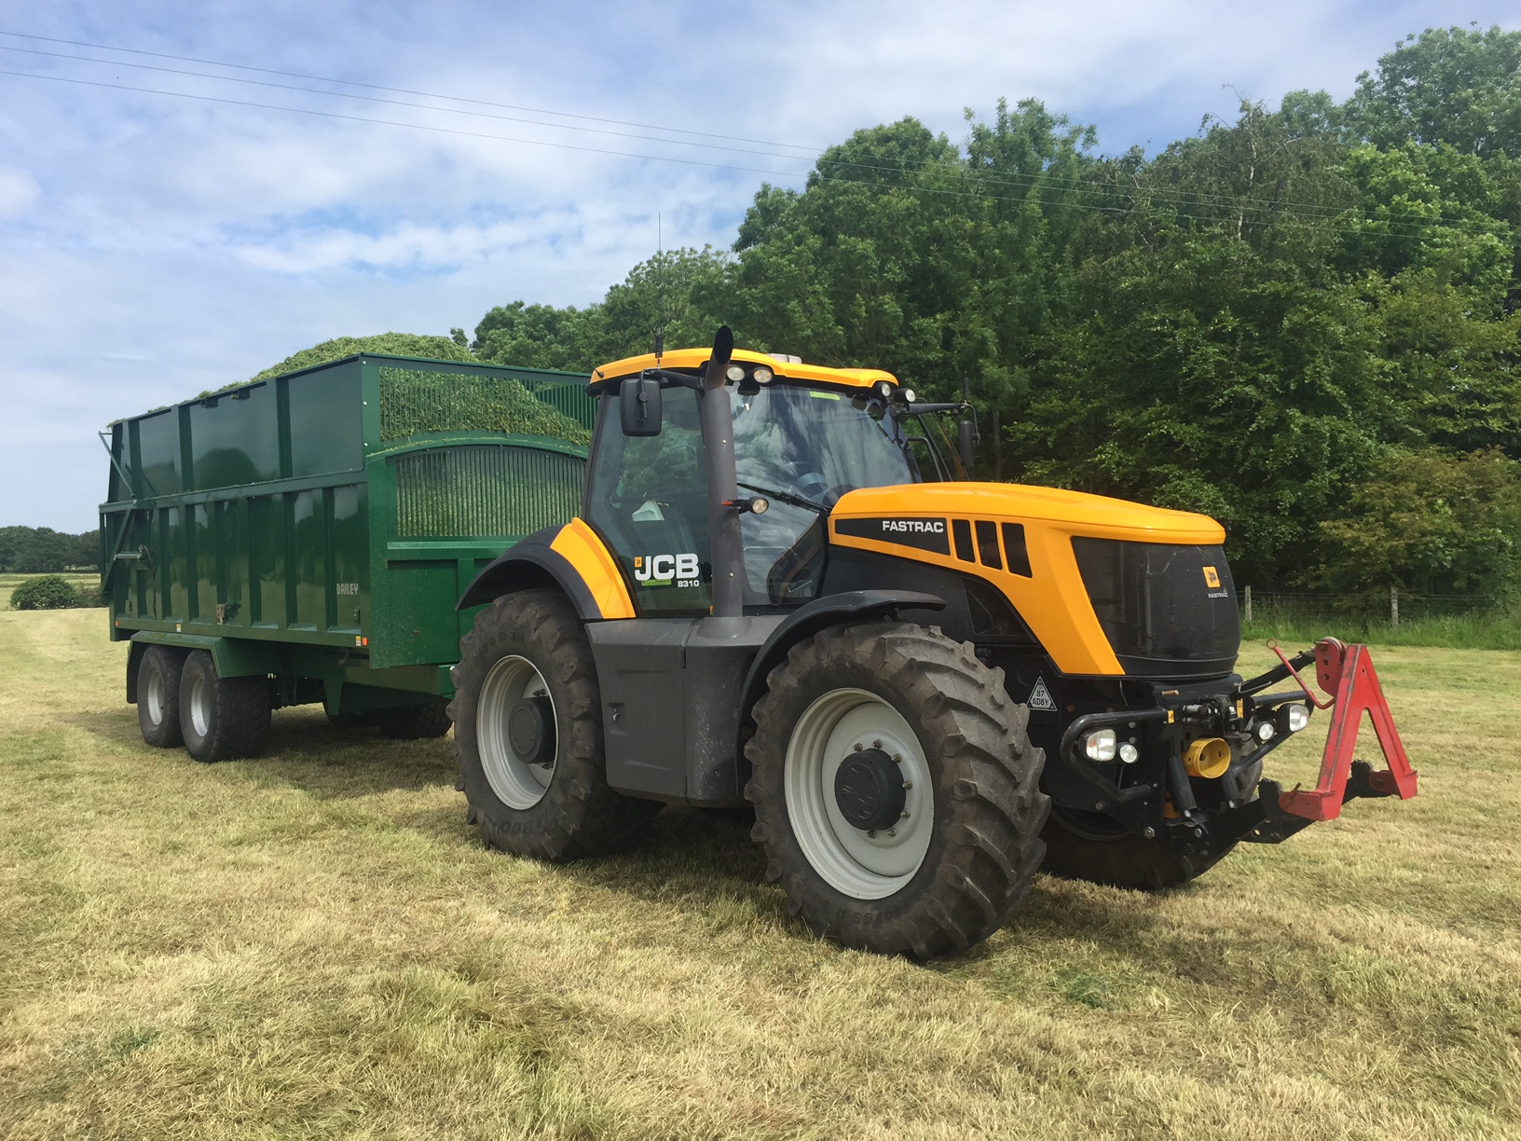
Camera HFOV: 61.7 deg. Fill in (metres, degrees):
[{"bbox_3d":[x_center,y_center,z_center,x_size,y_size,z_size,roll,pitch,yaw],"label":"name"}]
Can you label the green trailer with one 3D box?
[{"bbox_3d":[-4.362,0.082,13.274,2.450,3.660,7.750,-2,1,-43],"label":"green trailer"}]

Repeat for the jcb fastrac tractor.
[{"bbox_3d":[0.727,0.192,7.833,2.800,3.330,5.900,-2,1,-42],"label":"jcb fastrac tractor"}]

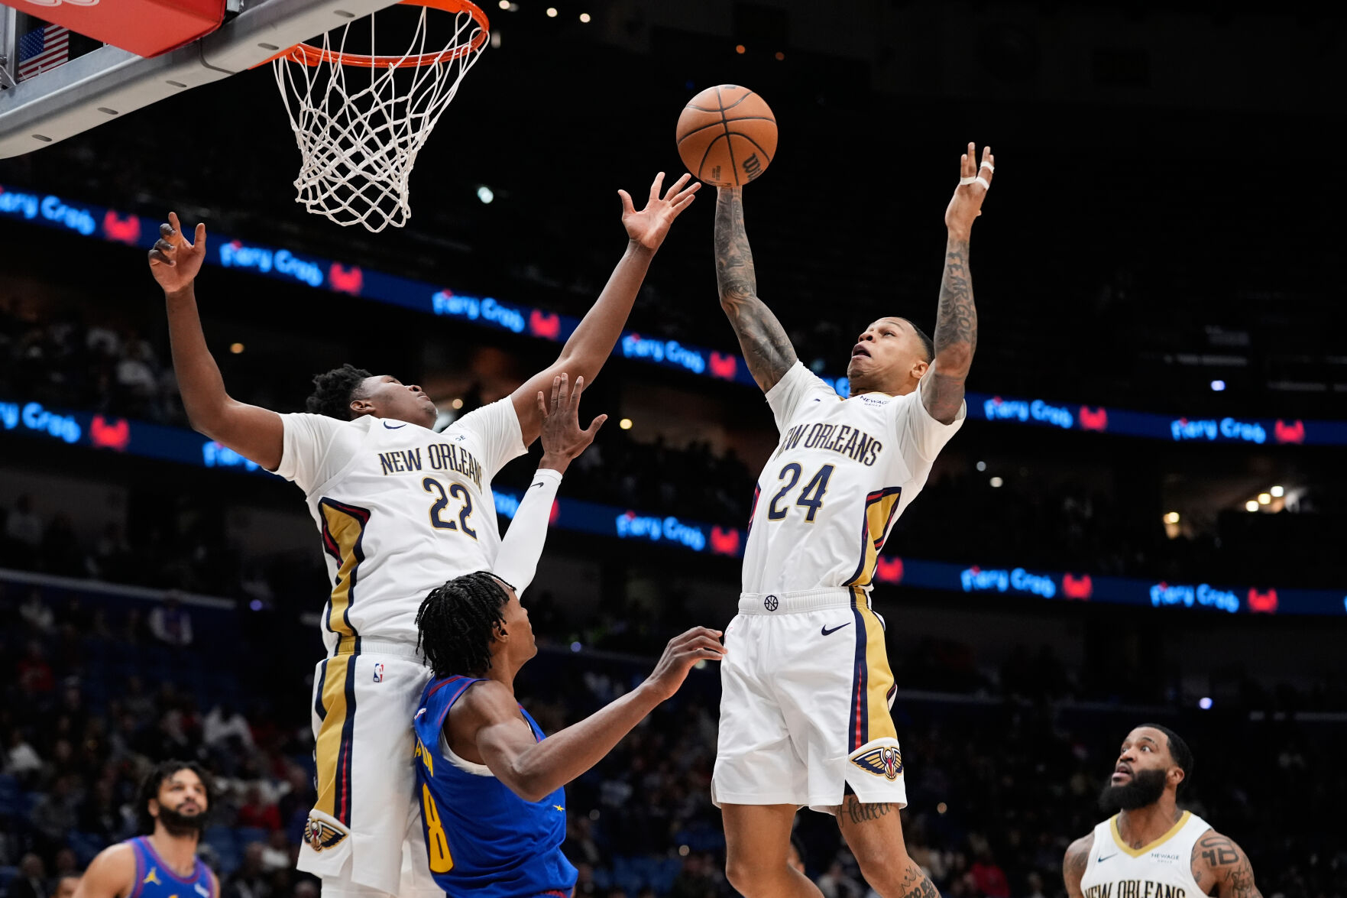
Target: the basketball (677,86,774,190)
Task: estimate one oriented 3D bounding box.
[{"bbox_3d":[0.127,-0.734,6.750,0.240,0.240,0.240,0,-12,0],"label":"basketball"}]

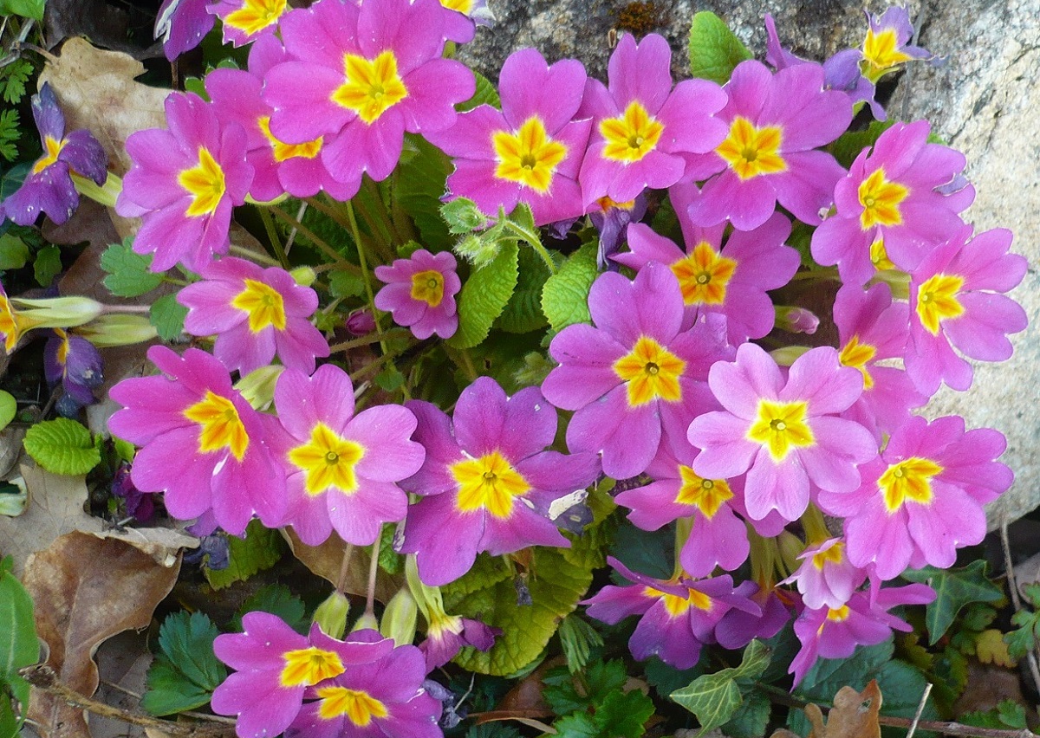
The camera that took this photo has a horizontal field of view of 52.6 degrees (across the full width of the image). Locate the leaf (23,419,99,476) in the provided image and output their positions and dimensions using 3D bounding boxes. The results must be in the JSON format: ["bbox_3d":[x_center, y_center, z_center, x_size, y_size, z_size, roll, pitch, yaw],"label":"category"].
[{"bbox_3d":[-0.135,0.023,0.310,0.023,0.006,0.018,6,72,-1],"label":"leaf"}]

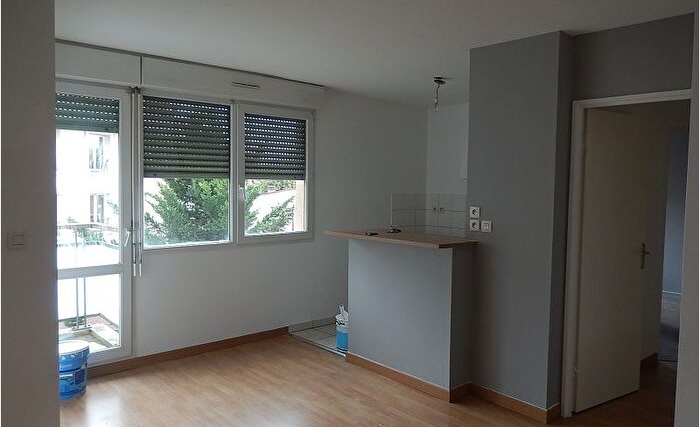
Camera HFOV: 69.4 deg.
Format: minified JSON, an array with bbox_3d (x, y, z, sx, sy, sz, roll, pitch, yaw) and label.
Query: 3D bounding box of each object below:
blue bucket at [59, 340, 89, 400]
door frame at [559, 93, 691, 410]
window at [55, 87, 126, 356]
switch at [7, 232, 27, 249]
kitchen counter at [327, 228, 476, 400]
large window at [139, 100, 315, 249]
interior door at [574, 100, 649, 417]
[{"bbox_3d":[-2.075,1.141,3.664,0.325,0.330,0.325,-2,4,-41],"label":"blue bucket"},{"bbox_3d":[1.756,0.343,3.049,0.110,2.093,0.860,-2,4,-41],"label":"door frame"},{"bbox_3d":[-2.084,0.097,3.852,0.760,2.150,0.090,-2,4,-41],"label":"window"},{"bbox_3d":[-1.515,0.124,2.303,0.082,0.084,0.012,-2,4,-41],"label":"switch"},{"bbox_3d":[0.447,0.749,4.066,0.688,1.137,1.193,-2,4,-41],"label":"kitchen counter"},{"bbox_3d":[-1.066,-0.344,4.719,1.752,1.305,0.090,-2,4,-41],"label":"large window"},{"bbox_3d":[1.852,0.327,3.569,0.753,2.034,0.045,-1,4,-31],"label":"interior door"}]

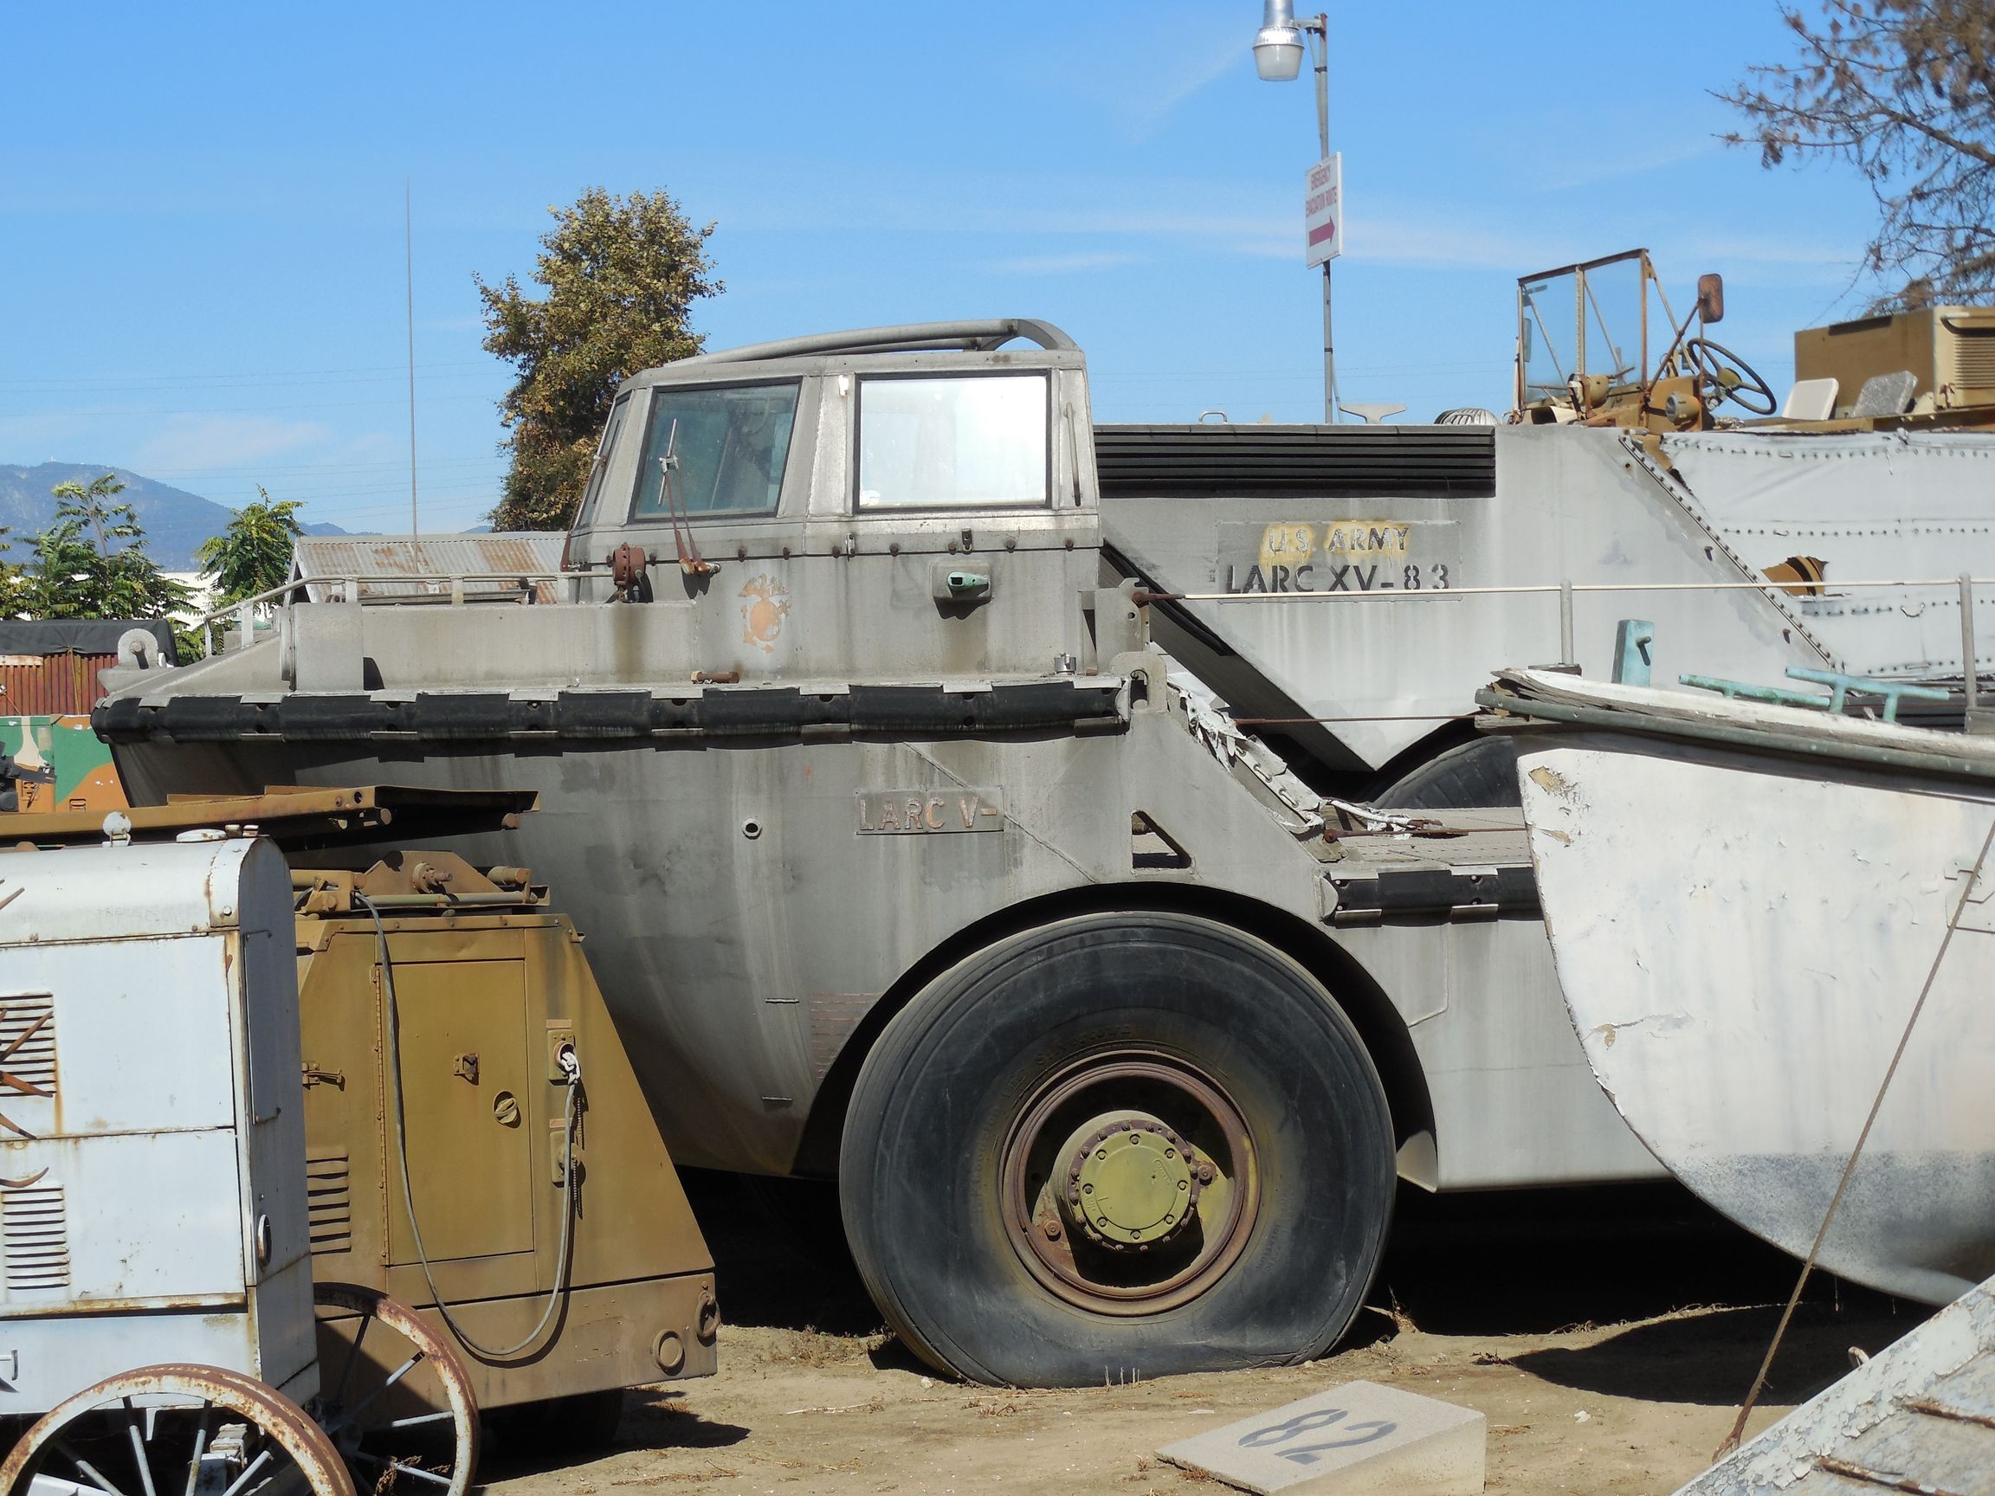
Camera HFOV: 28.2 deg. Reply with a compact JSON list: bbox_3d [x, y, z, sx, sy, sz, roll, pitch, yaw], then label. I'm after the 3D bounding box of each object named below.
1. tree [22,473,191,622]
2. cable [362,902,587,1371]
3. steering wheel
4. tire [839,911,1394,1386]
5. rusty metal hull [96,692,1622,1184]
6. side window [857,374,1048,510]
[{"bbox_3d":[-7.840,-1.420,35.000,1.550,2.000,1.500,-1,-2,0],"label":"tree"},{"bbox_3d":[-1.260,0.903,9.500,0.130,1.100,0.640,-3,-3,41],"label":"cable"},{"bbox_3d":[3.471,-1.754,18.800,0.520,0.090,0.520,42,-11,-8],"label":"steering wheel"},{"bbox_3d":[0.350,1.171,11.600,1.580,1.390,0.480,-1,-2,-11],"label":"tire"},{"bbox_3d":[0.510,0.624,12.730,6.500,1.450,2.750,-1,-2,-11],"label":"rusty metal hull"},{"bbox_3d":[-0.130,-0.895,11.650,0.570,0.410,0.050,-1,-10,-11],"label":"side window"}]

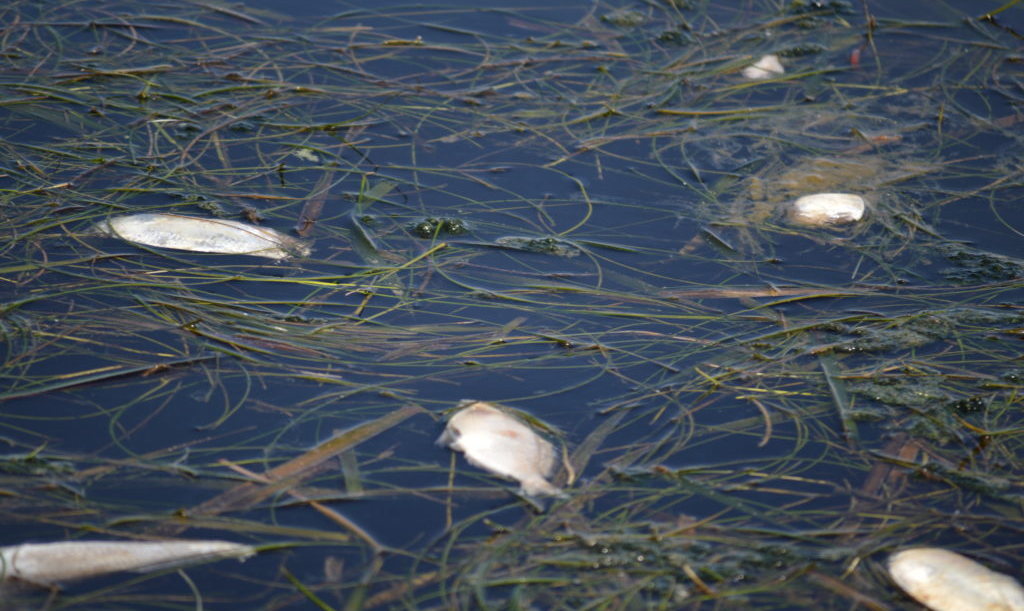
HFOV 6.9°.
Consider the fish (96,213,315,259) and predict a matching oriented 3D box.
[{"bbox_3d":[-0.305,-0.066,8.438,0.220,0.045,0.060,7,17,25],"label":"fish"}]

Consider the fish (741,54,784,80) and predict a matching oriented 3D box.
[{"bbox_3d":[0.269,-0.254,9.139,0.042,0.030,0.070,11,19,35],"label":"fish"}]

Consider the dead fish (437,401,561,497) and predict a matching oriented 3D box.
[{"bbox_3d":[-0.011,0.133,7.696,0.078,0.045,0.190,-7,17,-26],"label":"dead fish"}]

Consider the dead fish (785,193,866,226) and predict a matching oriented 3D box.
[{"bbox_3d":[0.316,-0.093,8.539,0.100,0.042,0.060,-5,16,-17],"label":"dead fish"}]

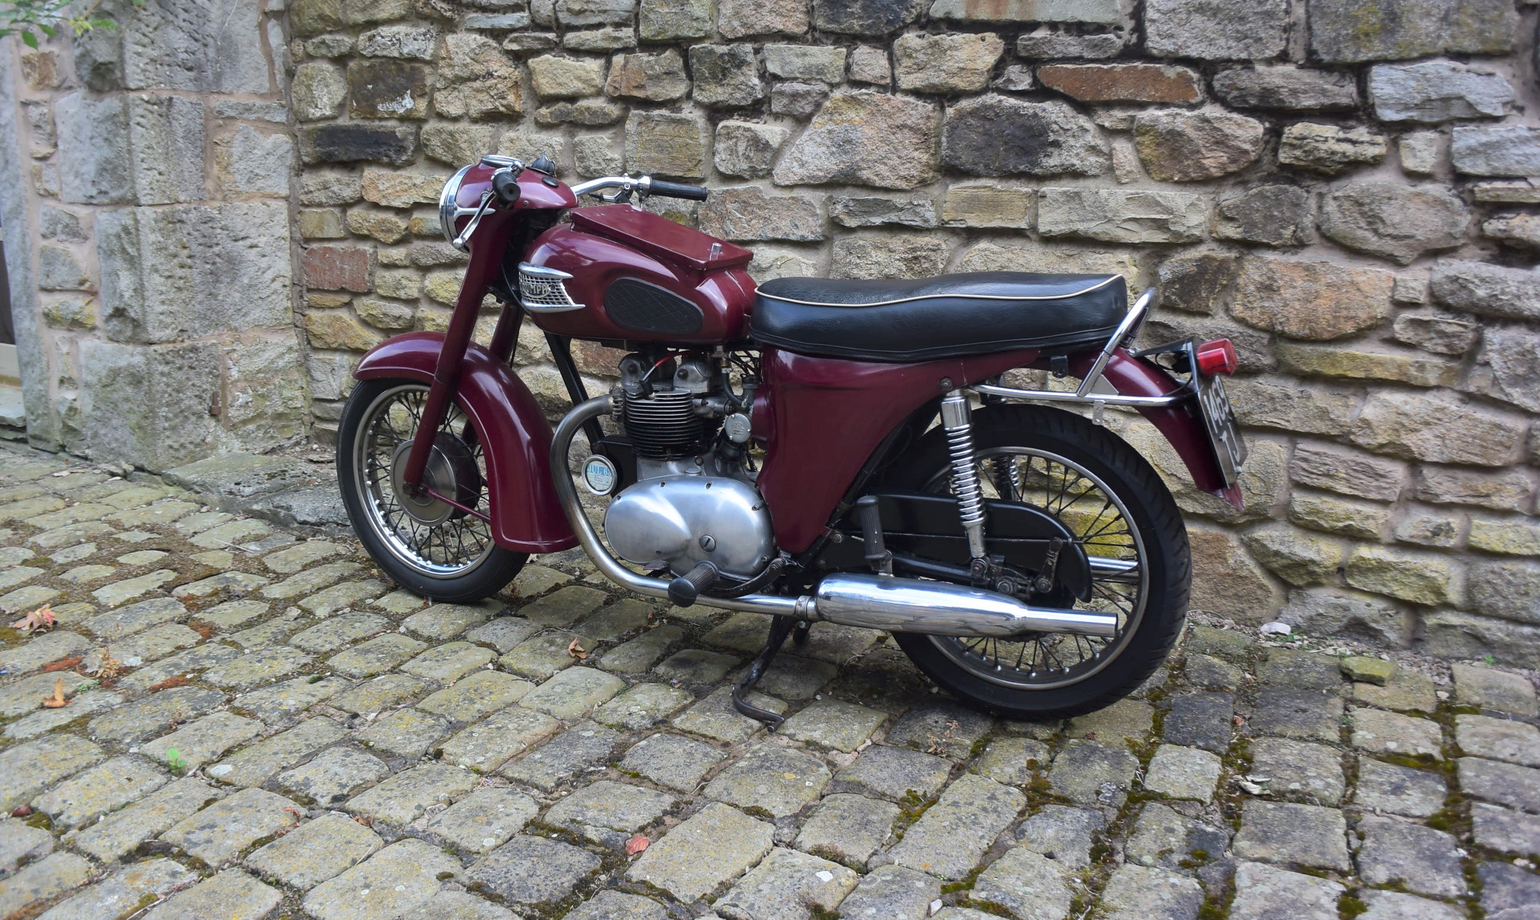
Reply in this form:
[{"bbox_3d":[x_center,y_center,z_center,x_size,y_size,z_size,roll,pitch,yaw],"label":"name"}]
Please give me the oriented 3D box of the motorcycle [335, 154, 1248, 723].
[{"bbox_3d":[-0.130,-0.085,2.332,2.019,1.024,0.700,7,15,25],"label":"motorcycle"}]

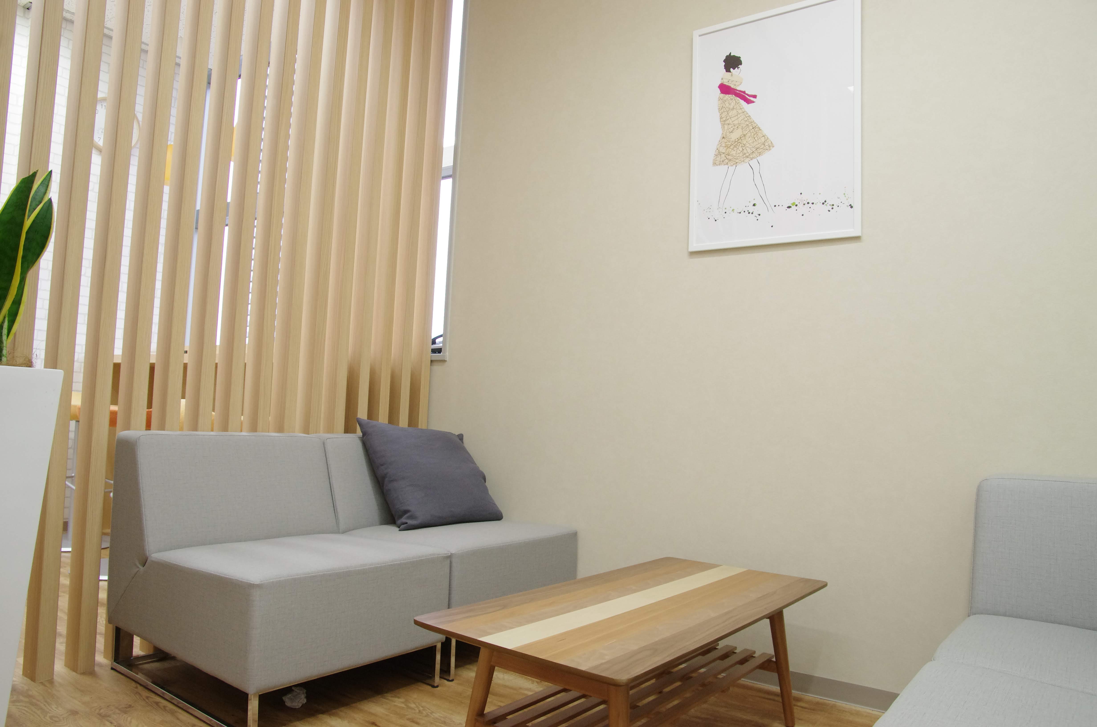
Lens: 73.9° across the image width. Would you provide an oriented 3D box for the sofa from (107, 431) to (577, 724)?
[{"bbox_3d":[-0.645,0.638,2.560,0.875,0.729,1.324,-1,-5,38],"label":"sofa"}]

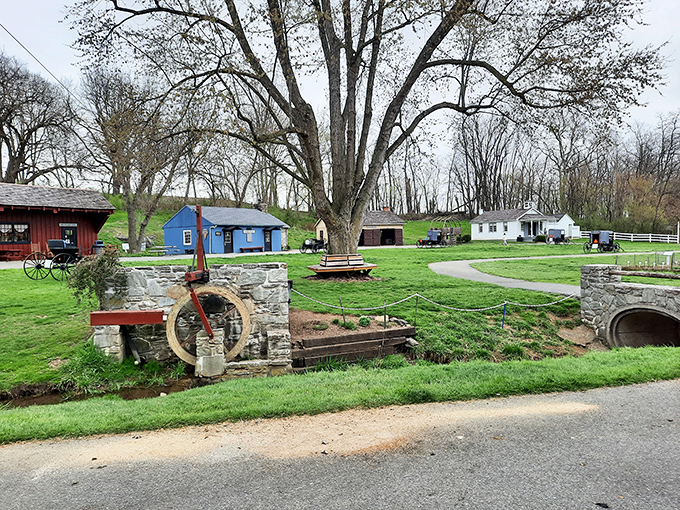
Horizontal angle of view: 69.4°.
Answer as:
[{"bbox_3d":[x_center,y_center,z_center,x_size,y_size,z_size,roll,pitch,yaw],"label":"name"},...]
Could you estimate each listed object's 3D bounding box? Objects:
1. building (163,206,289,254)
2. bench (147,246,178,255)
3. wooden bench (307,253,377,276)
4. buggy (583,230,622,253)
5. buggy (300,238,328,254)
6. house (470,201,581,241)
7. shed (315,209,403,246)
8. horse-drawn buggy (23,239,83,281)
[{"bbox_3d":[-11.700,-2.680,51.500,8.100,4.650,10.400,2,3,39],"label":"building"},{"bbox_3d":[-14.320,-0.253,39.984,1.900,0.750,1.500,1,3,12],"label":"bench"},{"bbox_3d":[0.100,0.372,19.980,2.950,0.920,2.600,1,3,14],"label":"wooden bench"},{"bbox_3d":[25.250,-1.237,47.154,2.900,2.120,1.600,-1,3,-27],"label":"buggy"},{"bbox_3d":[-2.200,-0.822,45.769,1.600,1.450,2.600,2,3,37],"label":"buggy"},{"bbox_3d":[29.500,-5.093,78.878,9.800,5.700,12.500,-1,3,-14],"label":"house"},{"bbox_3d":[2.600,-3.591,64.899,9.300,4.700,7.400,-1,3,-24],"label":"shed"},{"bbox_3d":[-11.200,0.157,20.215,1.600,1.650,2.600,1,3,23],"label":"horse-drawn buggy"}]

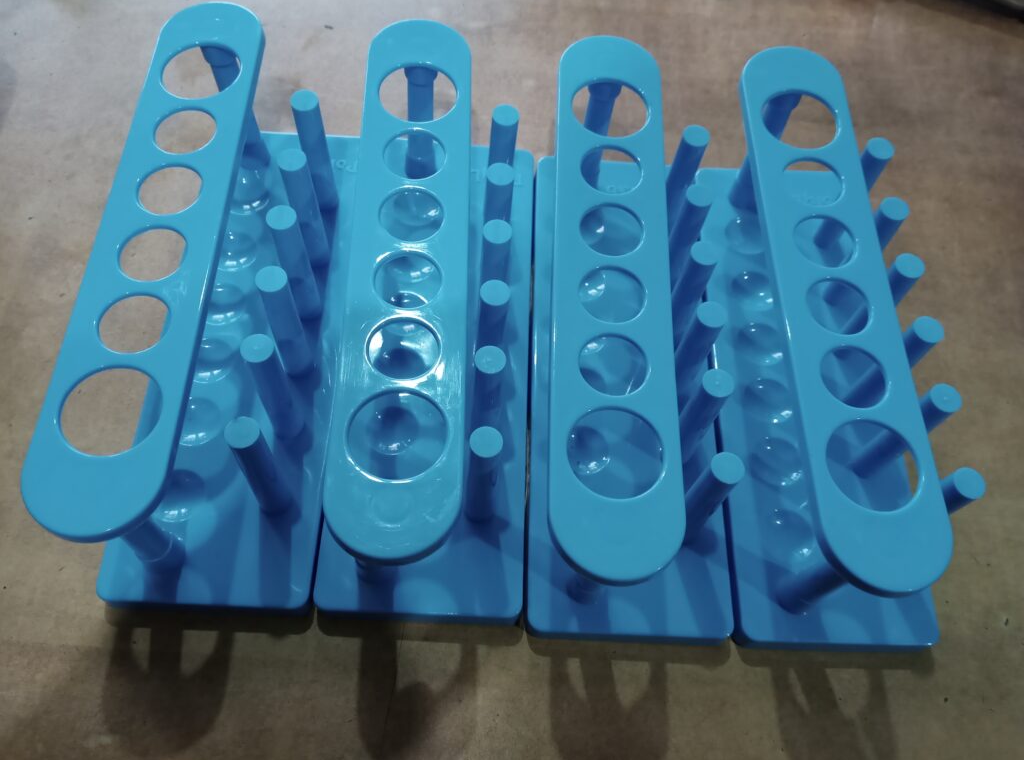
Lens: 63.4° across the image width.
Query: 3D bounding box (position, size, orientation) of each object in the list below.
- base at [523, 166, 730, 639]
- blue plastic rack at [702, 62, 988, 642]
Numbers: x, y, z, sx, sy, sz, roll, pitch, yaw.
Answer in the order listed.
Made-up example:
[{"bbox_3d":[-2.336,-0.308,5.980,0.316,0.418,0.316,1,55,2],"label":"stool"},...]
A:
[{"bbox_3d":[0.046,-0.004,0.357,0.075,0.012,0.225,3,62,-2],"label":"base"},{"bbox_3d":[0.125,-0.017,0.328,0.075,0.084,0.225,2,62,-3],"label":"blue plastic rack"}]

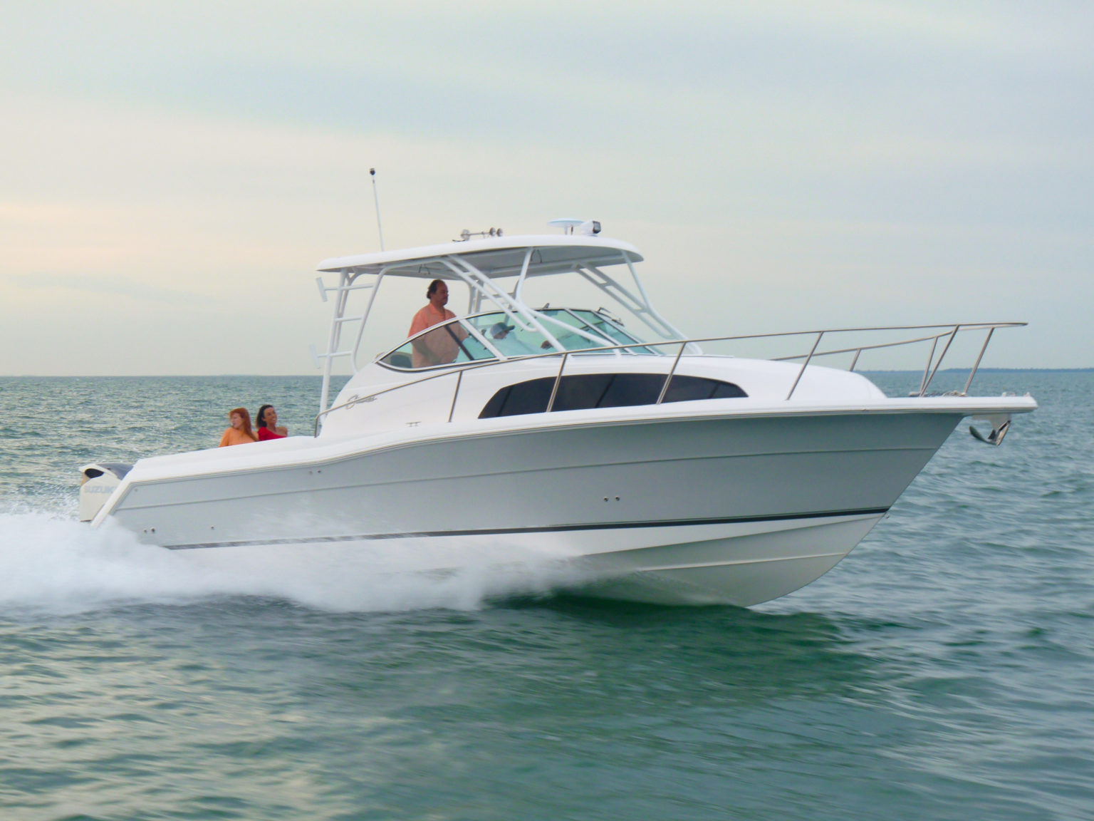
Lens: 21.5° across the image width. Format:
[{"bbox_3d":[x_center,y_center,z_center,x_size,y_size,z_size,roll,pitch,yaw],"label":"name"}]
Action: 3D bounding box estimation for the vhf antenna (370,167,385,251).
[{"bbox_3d":[-1.713,-2.037,29.107,0.050,0.860,0.050,-10,-5,36],"label":"vhf antenna"}]

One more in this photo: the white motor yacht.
[{"bbox_3d":[-0.030,0.092,28.762,11.000,3.850,3.400,-4,-2,36],"label":"white motor yacht"}]

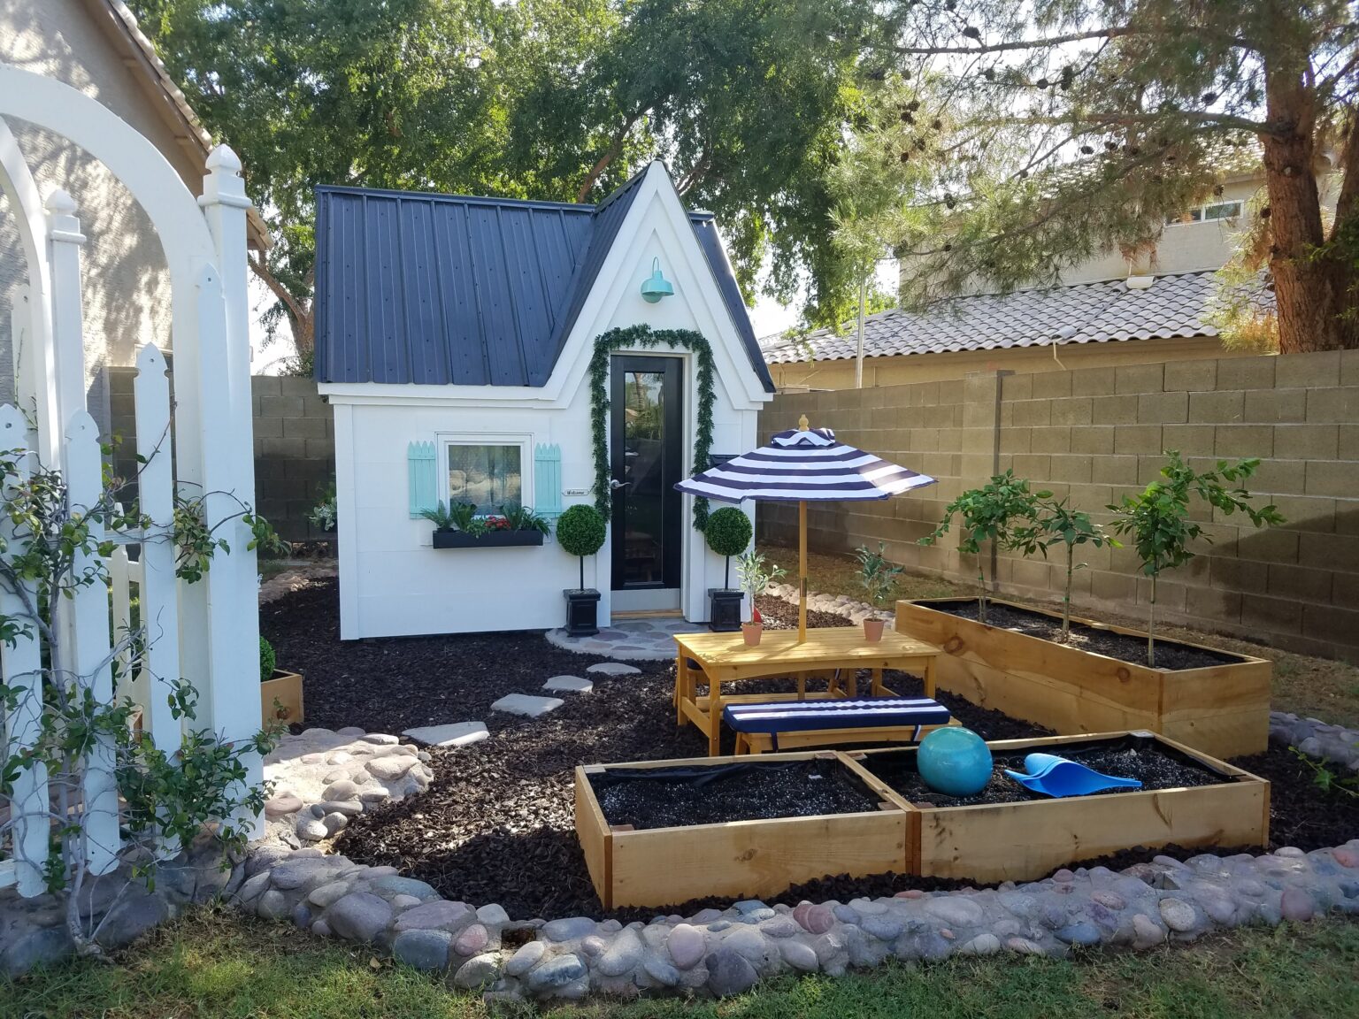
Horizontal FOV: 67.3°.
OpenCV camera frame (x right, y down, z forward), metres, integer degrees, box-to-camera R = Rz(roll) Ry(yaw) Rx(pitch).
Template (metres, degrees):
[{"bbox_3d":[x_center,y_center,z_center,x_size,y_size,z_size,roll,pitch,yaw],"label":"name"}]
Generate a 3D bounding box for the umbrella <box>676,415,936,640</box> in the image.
[{"bbox_3d":[0.526,0.170,4.325,1.109,1.130,1.109,0,4,0],"label":"umbrella"}]

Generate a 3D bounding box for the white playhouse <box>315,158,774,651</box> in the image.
[{"bbox_3d":[-1.129,-0.818,7.688,2.968,3.063,2.386,-1,4,-19],"label":"white playhouse"}]

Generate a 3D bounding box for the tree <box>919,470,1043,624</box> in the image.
[{"bbox_3d":[1.569,0.193,5.310,0.569,0.801,0.540,-1,4,-19],"label":"tree"}]

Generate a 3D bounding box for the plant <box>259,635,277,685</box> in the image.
[{"bbox_3d":[-1.871,0.656,4.492,0.196,0.206,0.196,-1,4,-19],"label":"plant"}]

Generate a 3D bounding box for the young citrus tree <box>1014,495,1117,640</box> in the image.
[{"bbox_3d":[1.846,0.287,4.889,0.452,0.692,0.429,-1,4,-19],"label":"young citrus tree"}]

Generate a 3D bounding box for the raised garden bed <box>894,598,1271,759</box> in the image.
[{"bbox_3d":[1.789,0.736,4.834,0.572,0.358,1.806,-1,4,-19],"label":"raised garden bed"}]

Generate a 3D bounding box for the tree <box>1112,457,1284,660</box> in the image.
[{"bbox_3d":[2.187,0.207,4.318,0.652,0.912,0.522,-1,4,-19],"label":"tree"}]

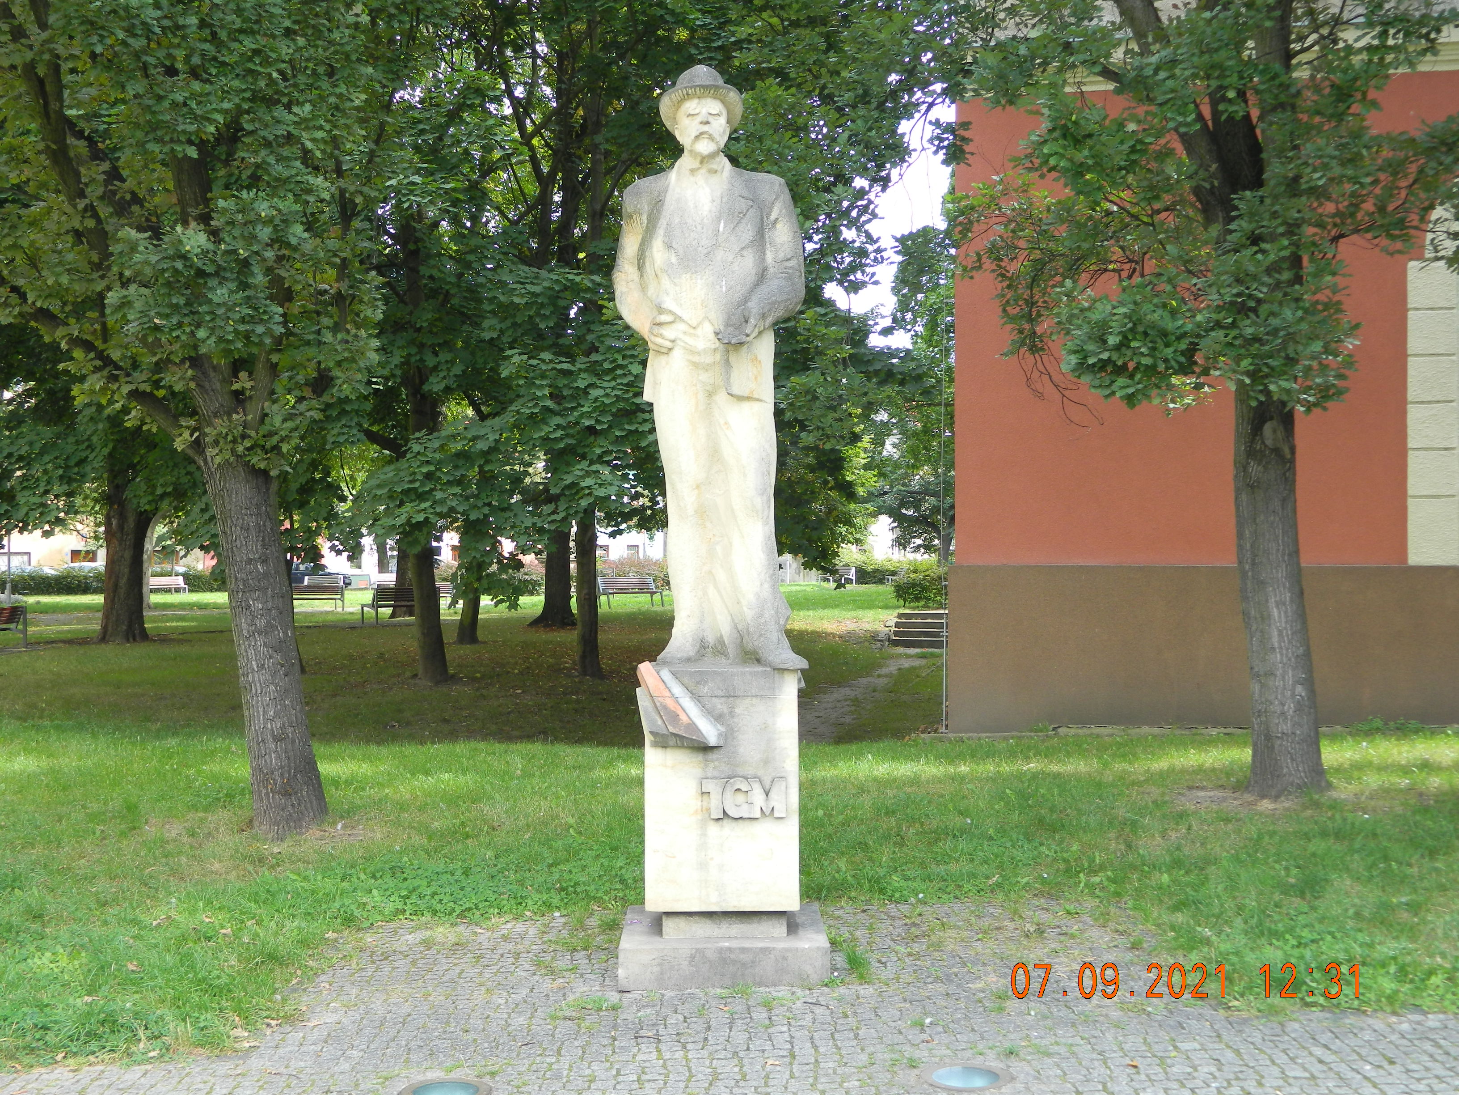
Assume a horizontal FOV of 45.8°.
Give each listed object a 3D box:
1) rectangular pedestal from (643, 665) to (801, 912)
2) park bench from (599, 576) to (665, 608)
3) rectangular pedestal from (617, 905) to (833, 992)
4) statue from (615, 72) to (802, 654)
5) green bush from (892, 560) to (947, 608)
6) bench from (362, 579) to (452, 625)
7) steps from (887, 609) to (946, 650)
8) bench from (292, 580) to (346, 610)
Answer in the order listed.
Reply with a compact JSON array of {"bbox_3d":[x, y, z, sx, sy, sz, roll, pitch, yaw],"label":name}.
[{"bbox_3d":[-0.025,0.936,6.921,0.610,0.930,0.570,0,-1,-1],"label":"rectangular pedestal"},{"bbox_3d":[-2.647,1.220,46.391,1.800,0.810,0.600,0,-1,-40],"label":"park bench"},{"bbox_3d":[-0.019,1.597,6.920,0.800,0.163,0.800,0,-1,-1],"label":"rectangular pedestal"},{"bbox_3d":[-0.073,-0.717,6.887,0.770,2.380,0.550,0,-1,-1],"label":"statue"},{"bbox_3d":[4.519,0.831,38.594,1.700,1.060,1.200,0,-1,12],"label":"green bush"},{"bbox_3d":[-7.244,1.286,38.190,0.600,0.810,1.800,-1,-1,43],"label":"bench"},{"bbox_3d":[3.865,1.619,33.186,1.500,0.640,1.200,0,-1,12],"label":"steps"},{"bbox_3d":[-12.533,1.502,52.188,1.800,0.810,0.600,0,-1,-39],"label":"bench"}]

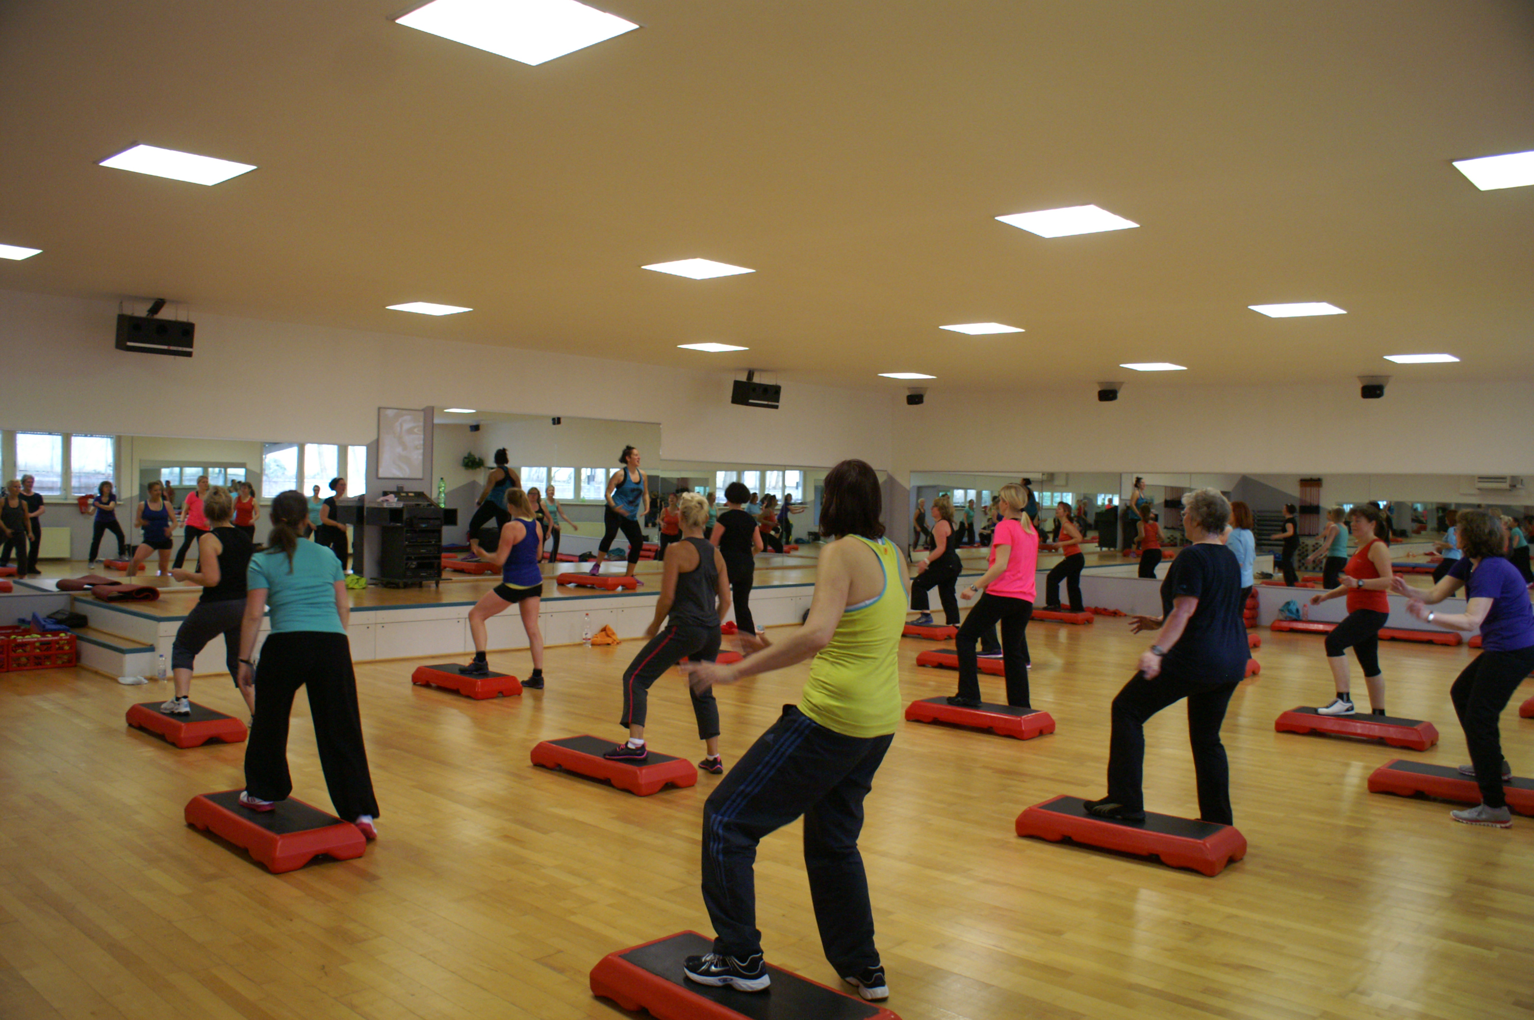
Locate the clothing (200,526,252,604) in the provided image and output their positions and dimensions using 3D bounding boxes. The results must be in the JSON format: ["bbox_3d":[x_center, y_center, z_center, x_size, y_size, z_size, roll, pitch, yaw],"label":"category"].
[{"bbox_3d":[-3.522,0.364,7.508,0.260,0.510,0.360,2,1,40],"label":"clothing"}]

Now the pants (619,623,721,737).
[{"bbox_3d":[-0.555,0.973,6.572,0.420,0.700,0.500,2,1,40],"label":"pants"}]

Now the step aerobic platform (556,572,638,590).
[{"bbox_3d":[-2.003,0.836,13.517,0.975,0.142,0.405,2,1,41],"label":"step aerobic platform"}]

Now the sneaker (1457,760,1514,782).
[{"bbox_3d":[4.096,1.482,6.542,0.270,0.110,0.100,2,1,18],"label":"sneaker"}]

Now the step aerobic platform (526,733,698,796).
[{"bbox_3d":[-0.867,1.417,6.428,0.934,0.139,0.381,2,0,42],"label":"step aerobic platform"}]

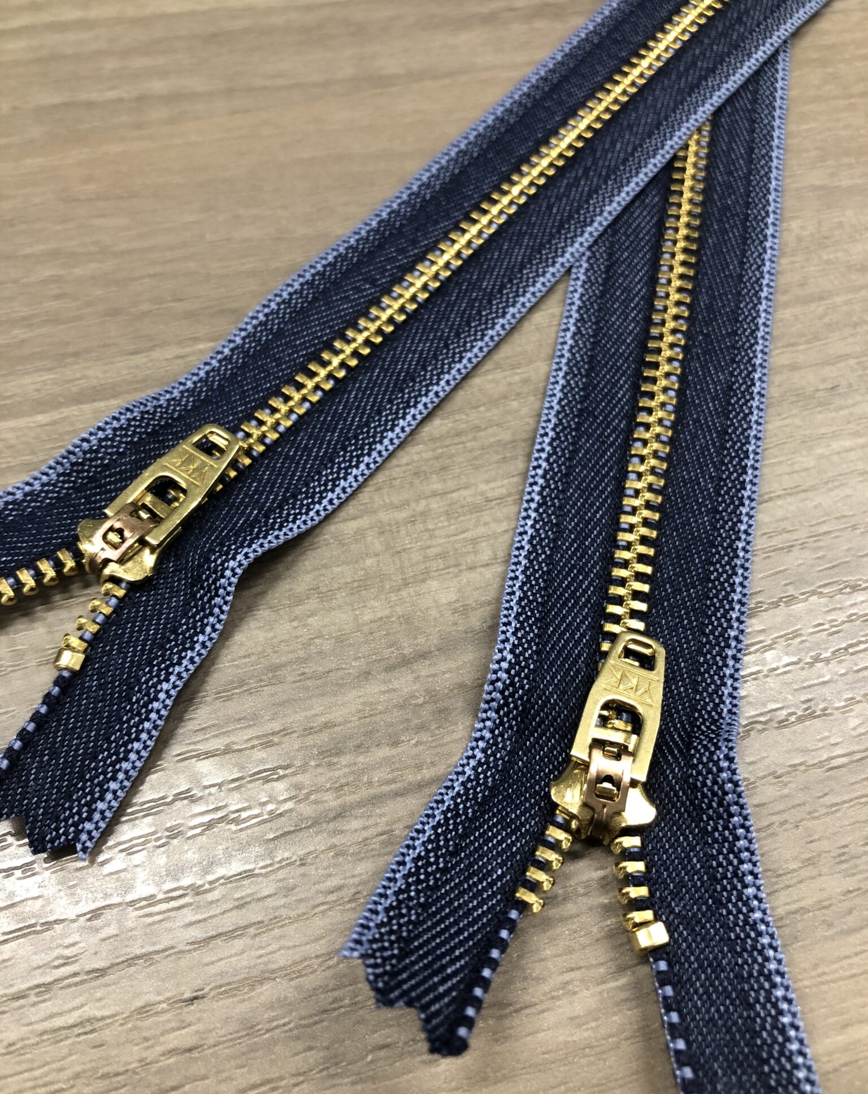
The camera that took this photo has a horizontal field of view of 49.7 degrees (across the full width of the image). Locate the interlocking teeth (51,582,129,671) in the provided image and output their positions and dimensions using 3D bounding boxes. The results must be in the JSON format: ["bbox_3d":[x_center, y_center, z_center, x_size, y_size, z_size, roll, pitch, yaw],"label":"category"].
[{"bbox_3d":[-0.041,0.010,0.114,0.003,0.003,0.012,22,67,12],"label":"interlocking teeth"}]

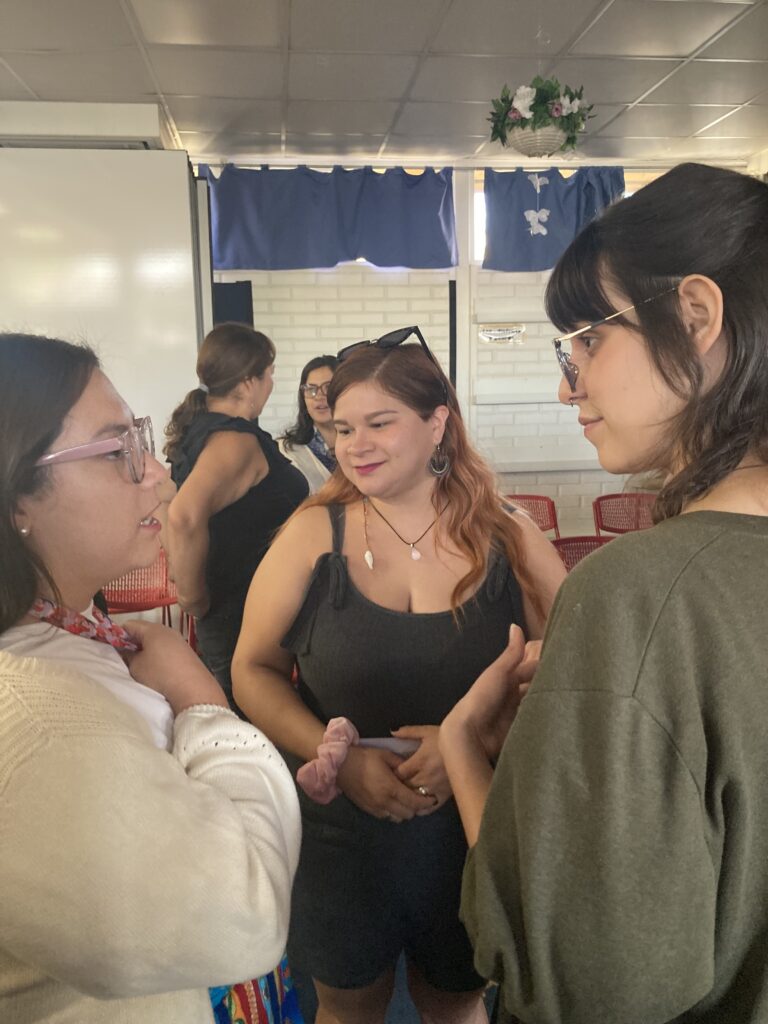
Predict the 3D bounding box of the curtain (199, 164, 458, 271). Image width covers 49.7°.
[{"bbox_3d":[-0.333,-1.880,5.320,1.641,0.650,0.080,-2,9,-7],"label":"curtain"}]

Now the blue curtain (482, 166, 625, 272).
[{"bbox_3d":[1.128,-1.940,5.499,0.967,0.665,0.080,-2,9,-7],"label":"blue curtain"}]

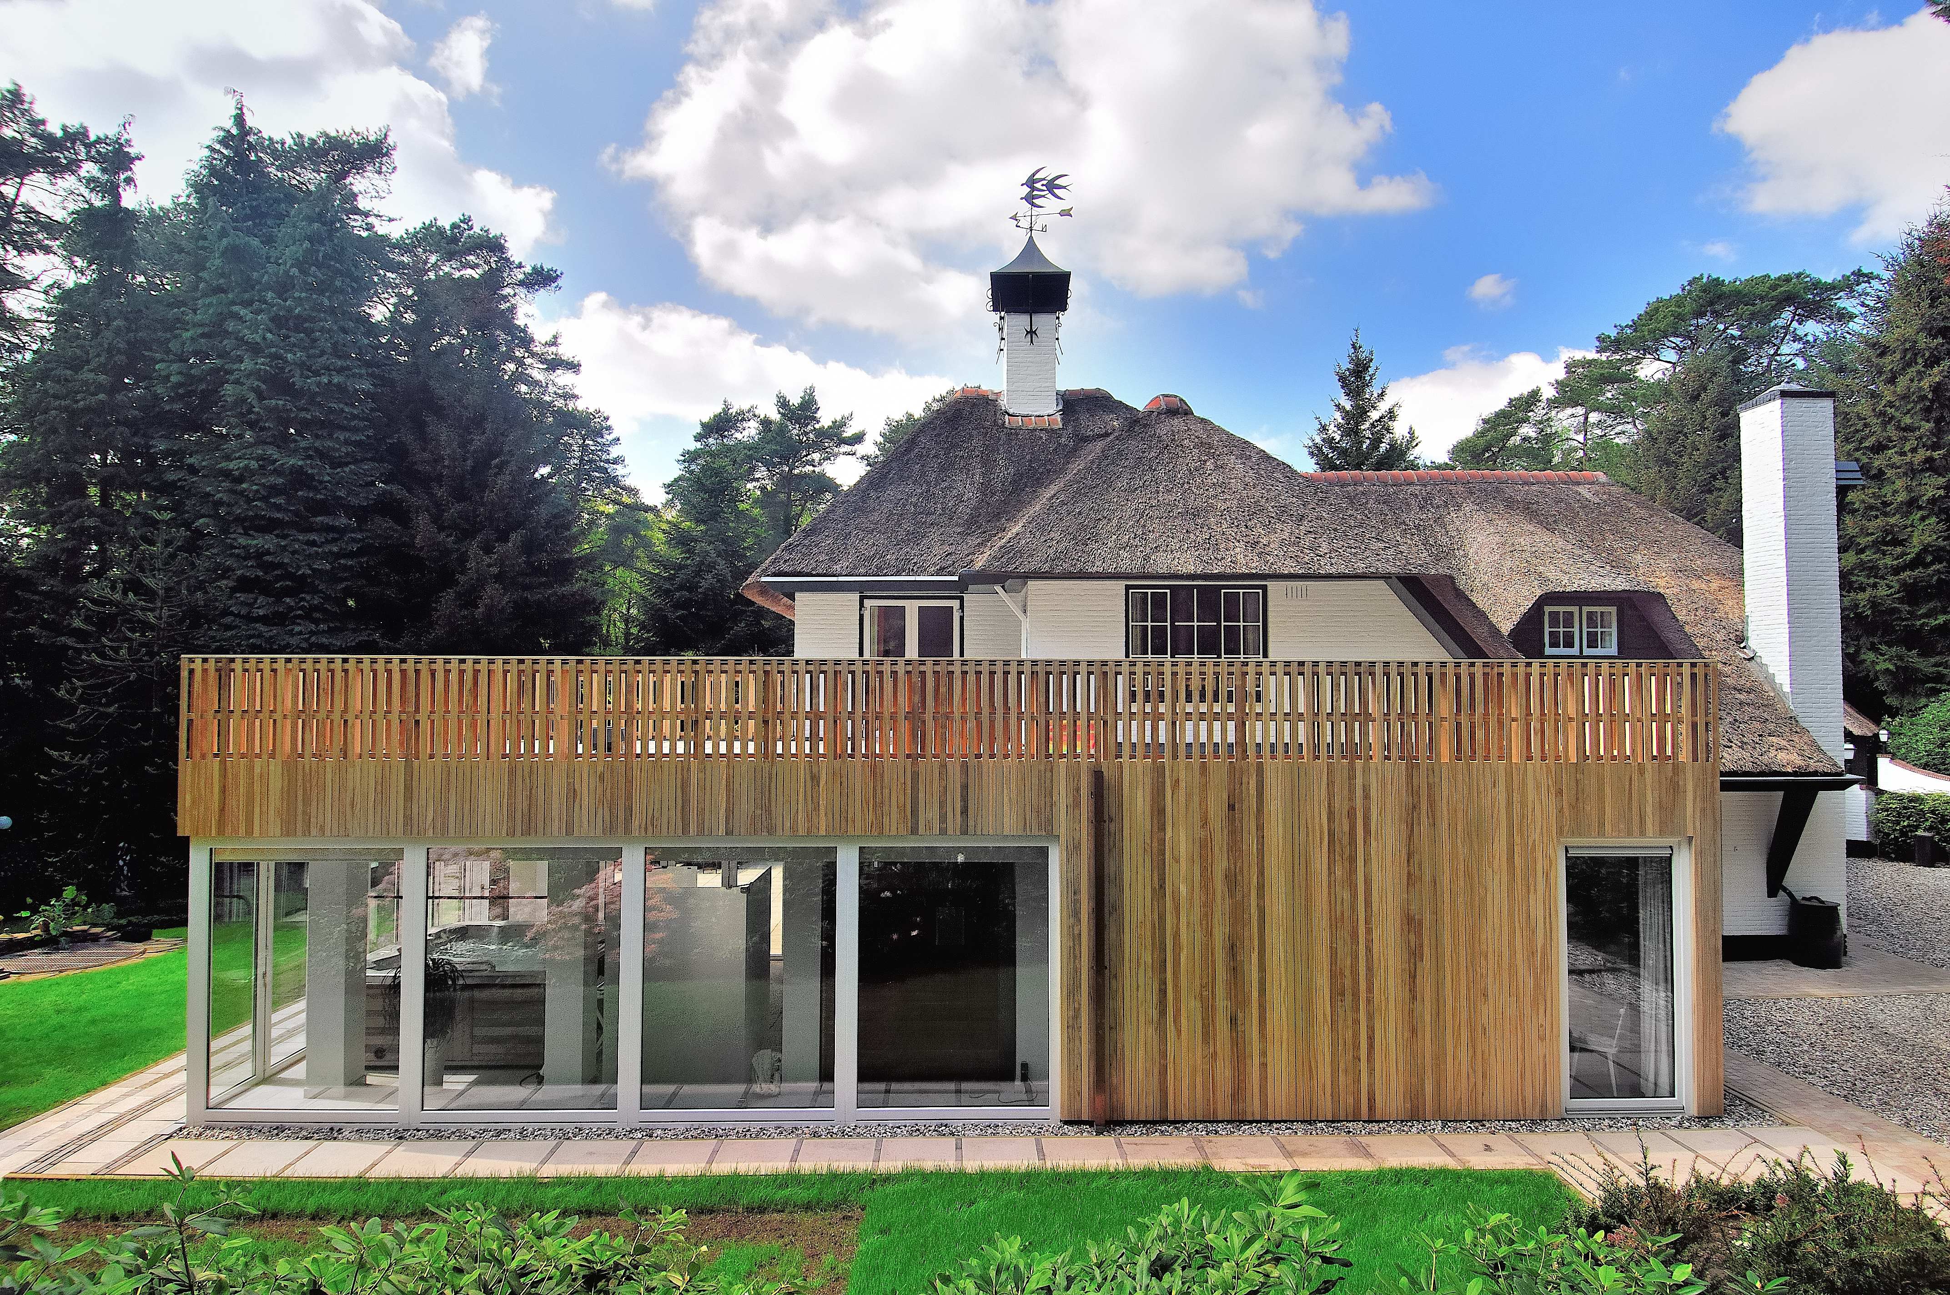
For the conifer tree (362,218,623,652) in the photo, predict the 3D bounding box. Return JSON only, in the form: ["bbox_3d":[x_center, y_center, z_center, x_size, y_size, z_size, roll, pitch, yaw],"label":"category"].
[{"bbox_3d":[-11.286,-2.859,22.884,6.081,14.728,6.081,0,-2,-1],"label":"conifer tree"}]

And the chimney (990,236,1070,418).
[{"bbox_3d":[0.864,-5.043,15.810,1.270,3.021,1.200,0,-2,-1],"label":"chimney"}]

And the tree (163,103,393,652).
[{"bbox_3d":[-15.171,-3.821,21.337,4.947,16.530,4.947,0,-2,-1],"label":"tree"}]

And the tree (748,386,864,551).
[{"bbox_3d":[-5.545,-1.911,31.975,3.836,13.462,3.836,0,-2,-1],"label":"tree"}]

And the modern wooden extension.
[{"bbox_3d":[-0.174,2.152,10.938,13.284,3.979,5.100,0,-2,-1],"label":"modern wooden extension"}]

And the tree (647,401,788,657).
[{"bbox_3d":[-7.751,-1.299,28.909,4.228,12.025,4.228,0,-2,-1],"label":"tree"}]

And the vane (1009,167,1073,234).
[{"bbox_3d":[1.085,-7.307,15.940,1.027,1.140,0.450,0,-2,7],"label":"vane"}]

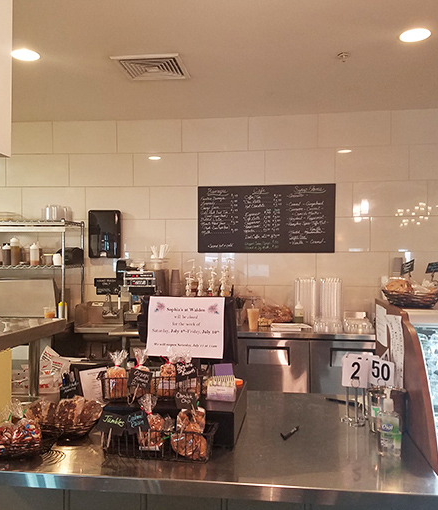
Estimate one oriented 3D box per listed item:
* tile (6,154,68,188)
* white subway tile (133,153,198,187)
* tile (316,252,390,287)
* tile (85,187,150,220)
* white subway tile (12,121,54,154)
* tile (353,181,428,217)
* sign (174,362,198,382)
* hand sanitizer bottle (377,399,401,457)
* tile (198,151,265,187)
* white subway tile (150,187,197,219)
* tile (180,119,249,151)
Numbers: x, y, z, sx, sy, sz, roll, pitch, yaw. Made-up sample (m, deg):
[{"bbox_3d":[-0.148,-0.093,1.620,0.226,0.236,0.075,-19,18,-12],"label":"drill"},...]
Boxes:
[{"bbox_3d":[-1.701,-0.790,4.801,0.609,0.305,0.010,0,0,7],"label":"tile"},{"bbox_3d":[-0.493,-0.792,4.670,0.610,0.304,0.010,0,-1,7],"label":"white subway tile"},{"bbox_3d":[1.155,0.125,4.408,0.605,0.302,0.010,0,0,7],"label":"tile"},{"bbox_3d":[-0.951,-0.485,4.718,0.610,0.304,0.010,0,-1,7],"label":"tile"},{"bbox_3d":[-1.860,-1.096,4.795,0.605,0.302,0.010,0,0,7],"label":"white subway tile"},{"bbox_3d":[1.484,-0.483,4.431,0.610,0.304,0.010,0,-1,7],"label":"tile"},{"bbox_3d":[-0.114,0.410,1.790,0.076,0.058,0.005,-9,-3,9],"label":"sign"},{"bbox_3d":[0.471,0.463,1.410,0.067,0.175,0.043,0,-1,19],"label":"hand sanitizer bottle"},{"bbox_3d":[0.111,-0.766,4.545,0.605,0.302,0.010,0,0,7],"label":"tile"},{"bbox_3d":[-0.334,-0.478,4.618,0.606,0.303,0.010,0,1,7],"label":"white subway tile"},{"bbox_3d":[-0.035,-1.070,4.565,0.605,0.302,0.010,0,0,7],"label":"tile"}]

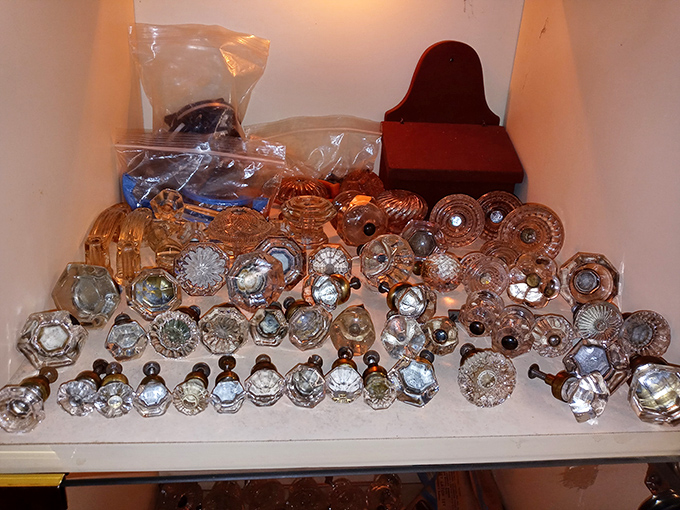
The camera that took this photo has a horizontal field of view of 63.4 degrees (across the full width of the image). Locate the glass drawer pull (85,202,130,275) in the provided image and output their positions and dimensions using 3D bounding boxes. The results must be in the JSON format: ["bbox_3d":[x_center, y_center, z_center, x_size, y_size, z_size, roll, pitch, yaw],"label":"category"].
[{"bbox_3d":[-0.231,-0.017,0.550,0.022,0.046,0.096,1,24,-6],"label":"glass drawer pull"}]

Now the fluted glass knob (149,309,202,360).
[{"bbox_3d":[-0.122,0.054,0.430,0.037,0.037,0.069,2,9,-2],"label":"fluted glass knob"}]

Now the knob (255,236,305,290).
[{"bbox_3d":[-0.057,0.008,0.530,0.049,0.049,0.039,1,-1,-6],"label":"knob"}]

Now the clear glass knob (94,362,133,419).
[{"bbox_3d":[-0.154,0.091,0.376,0.025,0.025,0.050,-5,13,-19],"label":"clear glass knob"}]

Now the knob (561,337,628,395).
[{"bbox_3d":[0.194,0.083,0.422,0.048,0.048,0.048,6,2,6],"label":"knob"}]

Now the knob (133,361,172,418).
[{"bbox_3d":[-0.119,0.087,0.357,0.023,0.023,0.039,1,24,-6],"label":"knob"}]

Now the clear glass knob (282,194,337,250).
[{"bbox_3d":[-0.036,-0.040,0.632,0.064,0.047,0.064,1,24,-6],"label":"clear glass knob"}]

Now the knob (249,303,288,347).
[{"bbox_3d":[-0.056,0.051,0.451,0.031,0.031,0.064,1,11,-3],"label":"knob"}]

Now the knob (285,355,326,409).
[{"bbox_3d":[-0.020,0.083,0.375,0.027,0.027,0.052,4,11,5],"label":"knob"}]

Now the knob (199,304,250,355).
[{"bbox_3d":[-0.087,0.056,0.423,0.039,0.039,0.031,4,1,1],"label":"knob"}]

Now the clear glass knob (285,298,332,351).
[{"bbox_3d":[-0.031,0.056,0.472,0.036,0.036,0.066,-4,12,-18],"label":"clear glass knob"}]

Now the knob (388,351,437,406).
[{"bbox_3d":[0.051,0.084,0.383,0.033,0.033,0.041,6,16,5],"label":"knob"}]

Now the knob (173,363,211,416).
[{"bbox_3d":[-0.101,0.092,0.384,0.025,0.025,0.048,0,12,-7],"label":"knob"}]

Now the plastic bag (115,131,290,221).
[{"bbox_3d":[-0.155,-0.085,0.640,0.182,0.106,0.077,-3,24,-15],"label":"plastic bag"}]

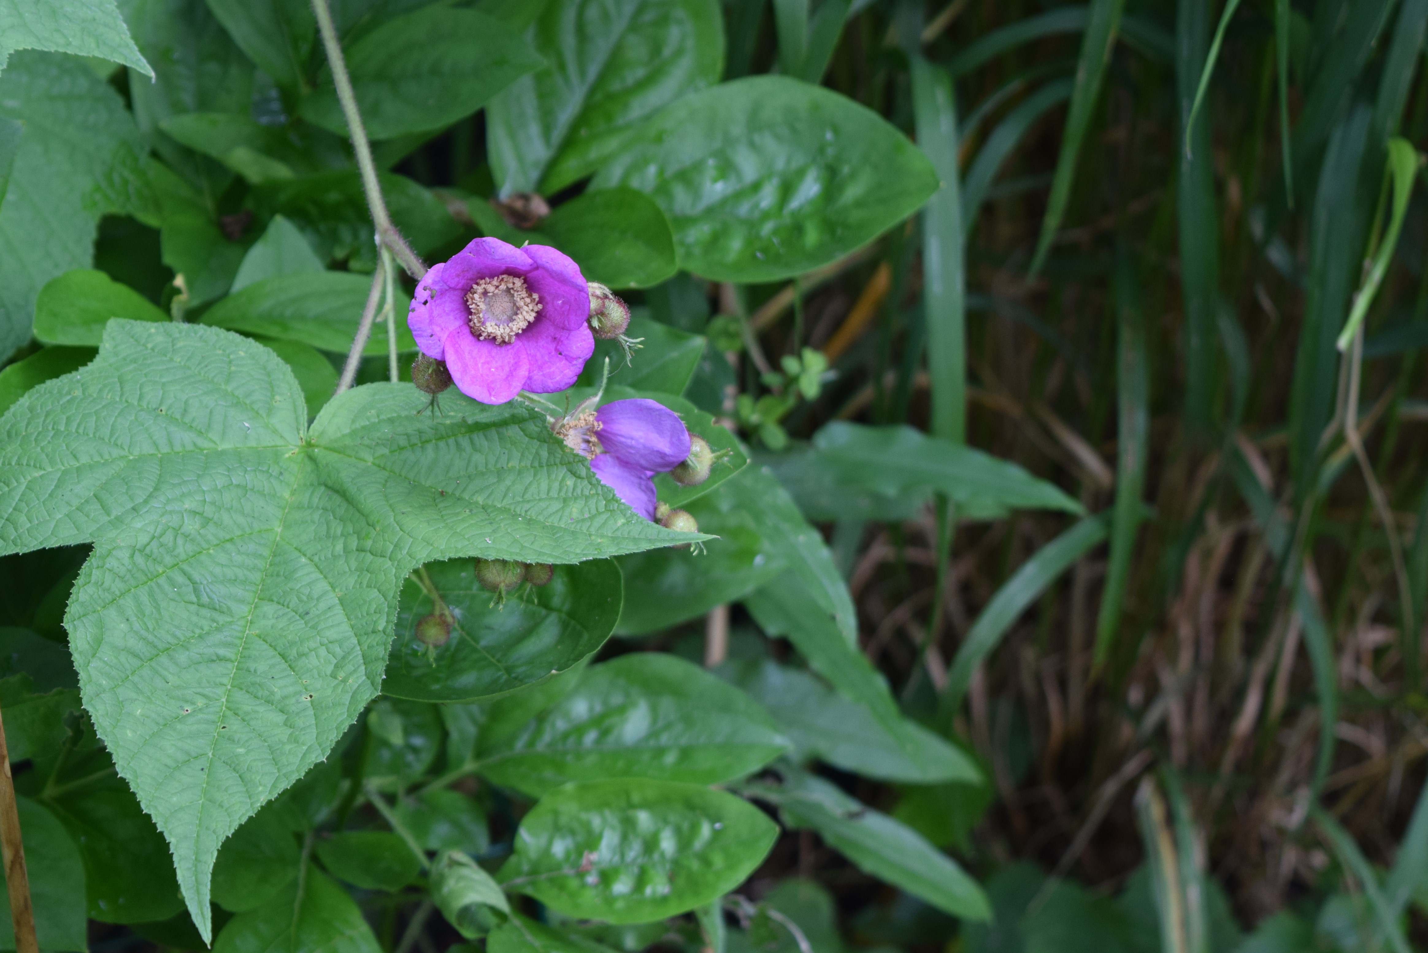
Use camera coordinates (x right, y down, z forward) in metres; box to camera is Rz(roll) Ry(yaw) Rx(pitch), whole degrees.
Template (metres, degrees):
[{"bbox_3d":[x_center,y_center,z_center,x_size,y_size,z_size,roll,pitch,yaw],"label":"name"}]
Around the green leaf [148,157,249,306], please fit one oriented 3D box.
[{"bbox_3d":[-0.142,-0.068,0.900,0.024,0.010,0.041,7,60,4],"label":"green leaf"}]

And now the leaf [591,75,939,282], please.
[{"bbox_3d":[0.014,-0.083,0.910,0.096,0.015,0.054,-4,63,-2],"label":"leaf"}]

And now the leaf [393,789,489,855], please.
[{"bbox_3d":[-0.085,0.109,1.020,0.029,0.008,0.027,9,45,5],"label":"leaf"}]

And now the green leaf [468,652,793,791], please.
[{"bbox_3d":[-0.023,0.069,0.910,0.086,0.013,0.038,-3,57,-2],"label":"green leaf"}]

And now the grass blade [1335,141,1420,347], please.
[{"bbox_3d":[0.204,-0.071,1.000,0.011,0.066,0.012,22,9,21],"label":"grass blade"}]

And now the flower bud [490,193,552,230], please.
[{"bbox_3d":[-0.057,-0.077,0.950,0.017,0.011,0.014,0,25,0],"label":"flower bud"}]

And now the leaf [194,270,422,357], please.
[{"bbox_3d":[-0.108,-0.043,0.880,0.064,0.010,0.027,5,44,5],"label":"leaf"}]

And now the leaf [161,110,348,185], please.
[{"bbox_3d":[-0.141,-0.101,1.000,0.060,0.010,0.029,5,50,8],"label":"leaf"}]

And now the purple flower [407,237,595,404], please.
[{"bbox_3d":[-0.049,-0.036,0.755,0.043,0.038,0.020,0,0,-2],"label":"purple flower"}]

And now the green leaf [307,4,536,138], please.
[{"bbox_3d":[-0.085,-0.118,0.950,0.068,0.012,0.033,-9,58,-6],"label":"green leaf"}]

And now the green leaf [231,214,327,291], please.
[{"bbox_3d":[-0.127,-0.064,0.950,0.032,0.008,0.036,0,56,0],"label":"green leaf"}]

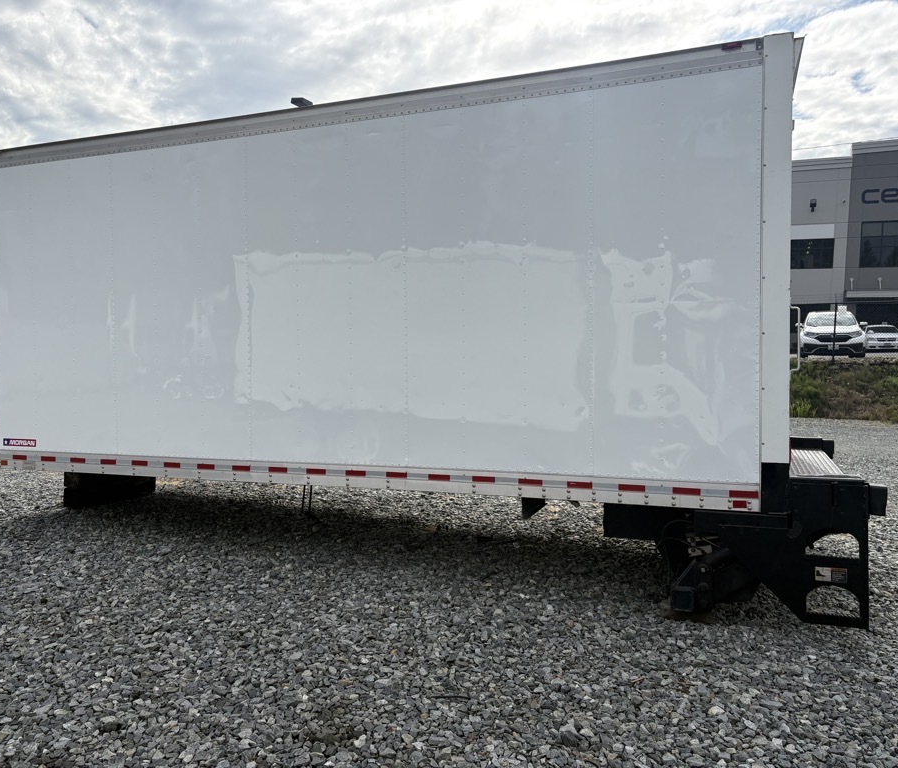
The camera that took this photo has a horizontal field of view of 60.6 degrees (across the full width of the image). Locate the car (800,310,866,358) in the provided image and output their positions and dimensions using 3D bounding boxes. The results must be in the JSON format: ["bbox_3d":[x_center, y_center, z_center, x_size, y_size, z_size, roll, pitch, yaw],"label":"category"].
[{"bbox_3d":[12.700,-1.550,25.550,1.870,1.680,4.600,2,4,24],"label":"car"}]

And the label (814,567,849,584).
[{"bbox_3d":[2.045,1.021,4.110,0.156,0.077,0.004,1,2,21],"label":"label"}]

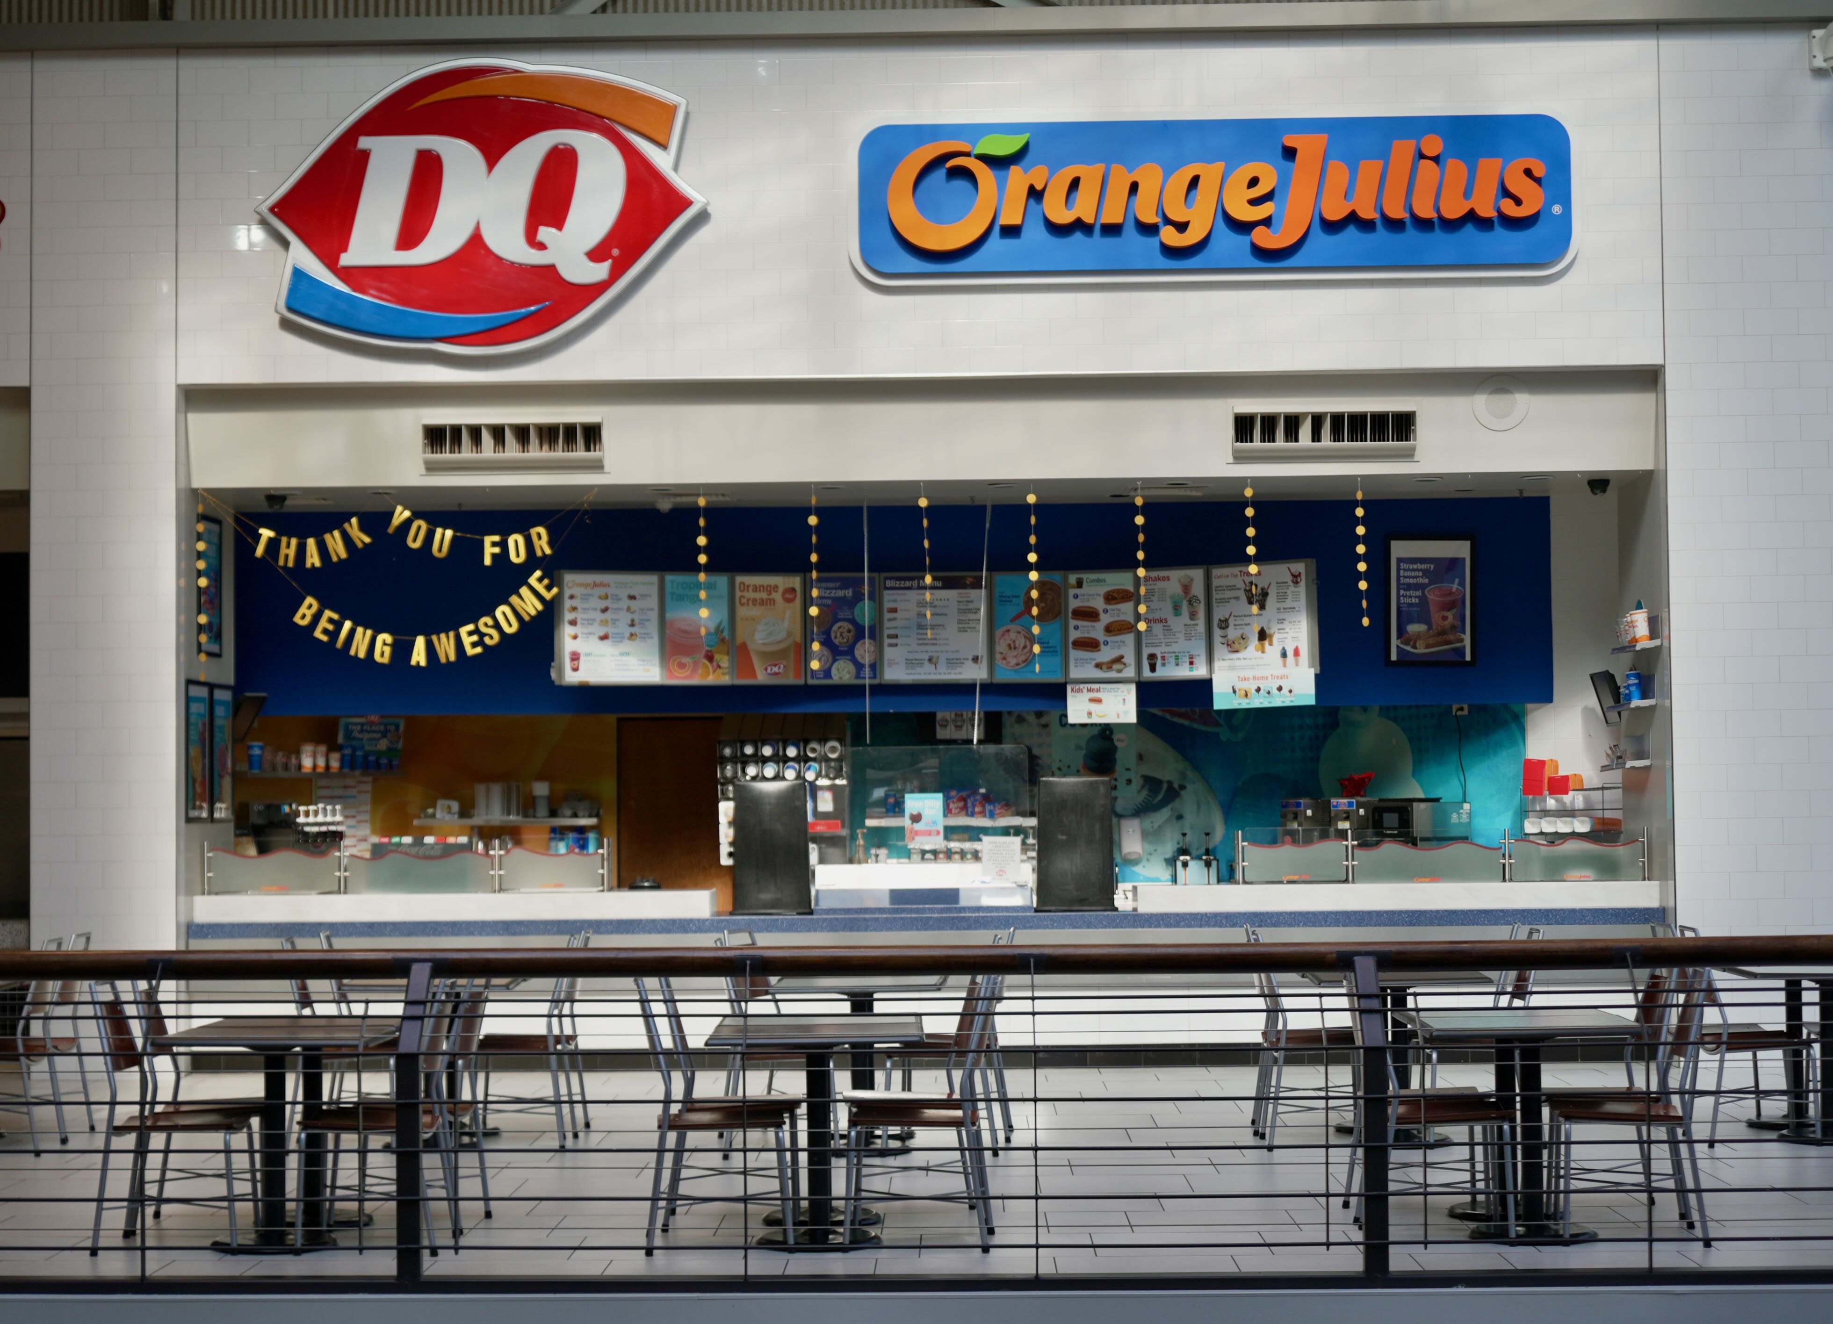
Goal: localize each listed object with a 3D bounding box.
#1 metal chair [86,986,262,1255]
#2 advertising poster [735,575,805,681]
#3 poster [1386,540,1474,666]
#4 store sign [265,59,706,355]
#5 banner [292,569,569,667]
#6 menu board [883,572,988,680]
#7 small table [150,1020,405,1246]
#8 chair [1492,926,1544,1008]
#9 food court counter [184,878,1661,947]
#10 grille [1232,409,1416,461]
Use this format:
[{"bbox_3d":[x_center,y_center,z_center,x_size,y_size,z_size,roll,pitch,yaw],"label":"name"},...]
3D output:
[{"bbox_3d":[-2.654,1.614,11.284,0.535,0.955,0.460,-1,-2,-1],"label":"metal chair"},{"bbox_3d":[-0.895,-0.202,19.057,0.447,0.659,0.050,0,-3,-11],"label":"advertising poster"},{"bbox_3d":[3.207,-0.383,19.562,0.535,0.810,0.030,-1,-2,1],"label":"poster"},{"bbox_3d":[-2.498,-2.619,18.075,2.555,1.676,0.180,-1,-3,1],"label":"store sign"},{"bbox_3d":[-2.898,-0.264,18.450,1.614,0.580,0.040,-1,-2,1],"label":"banner"},{"bbox_3d":[0.116,-0.211,19.233,0.659,0.670,0.050,-1,-3,0],"label":"menu board"},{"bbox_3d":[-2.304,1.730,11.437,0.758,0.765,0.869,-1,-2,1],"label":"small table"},{"bbox_3d":[2.453,1.652,13.723,0.540,0.945,0.460,-1,-3,1],"label":"chair"},{"bbox_3d":[0.057,1.844,18.562,8.534,1.056,0.838,-1,-2,1],"label":"food court counter"},{"bbox_3d":[2.363,-1.312,18.216,1.055,0.287,0.081,-1,11,1],"label":"grille"}]

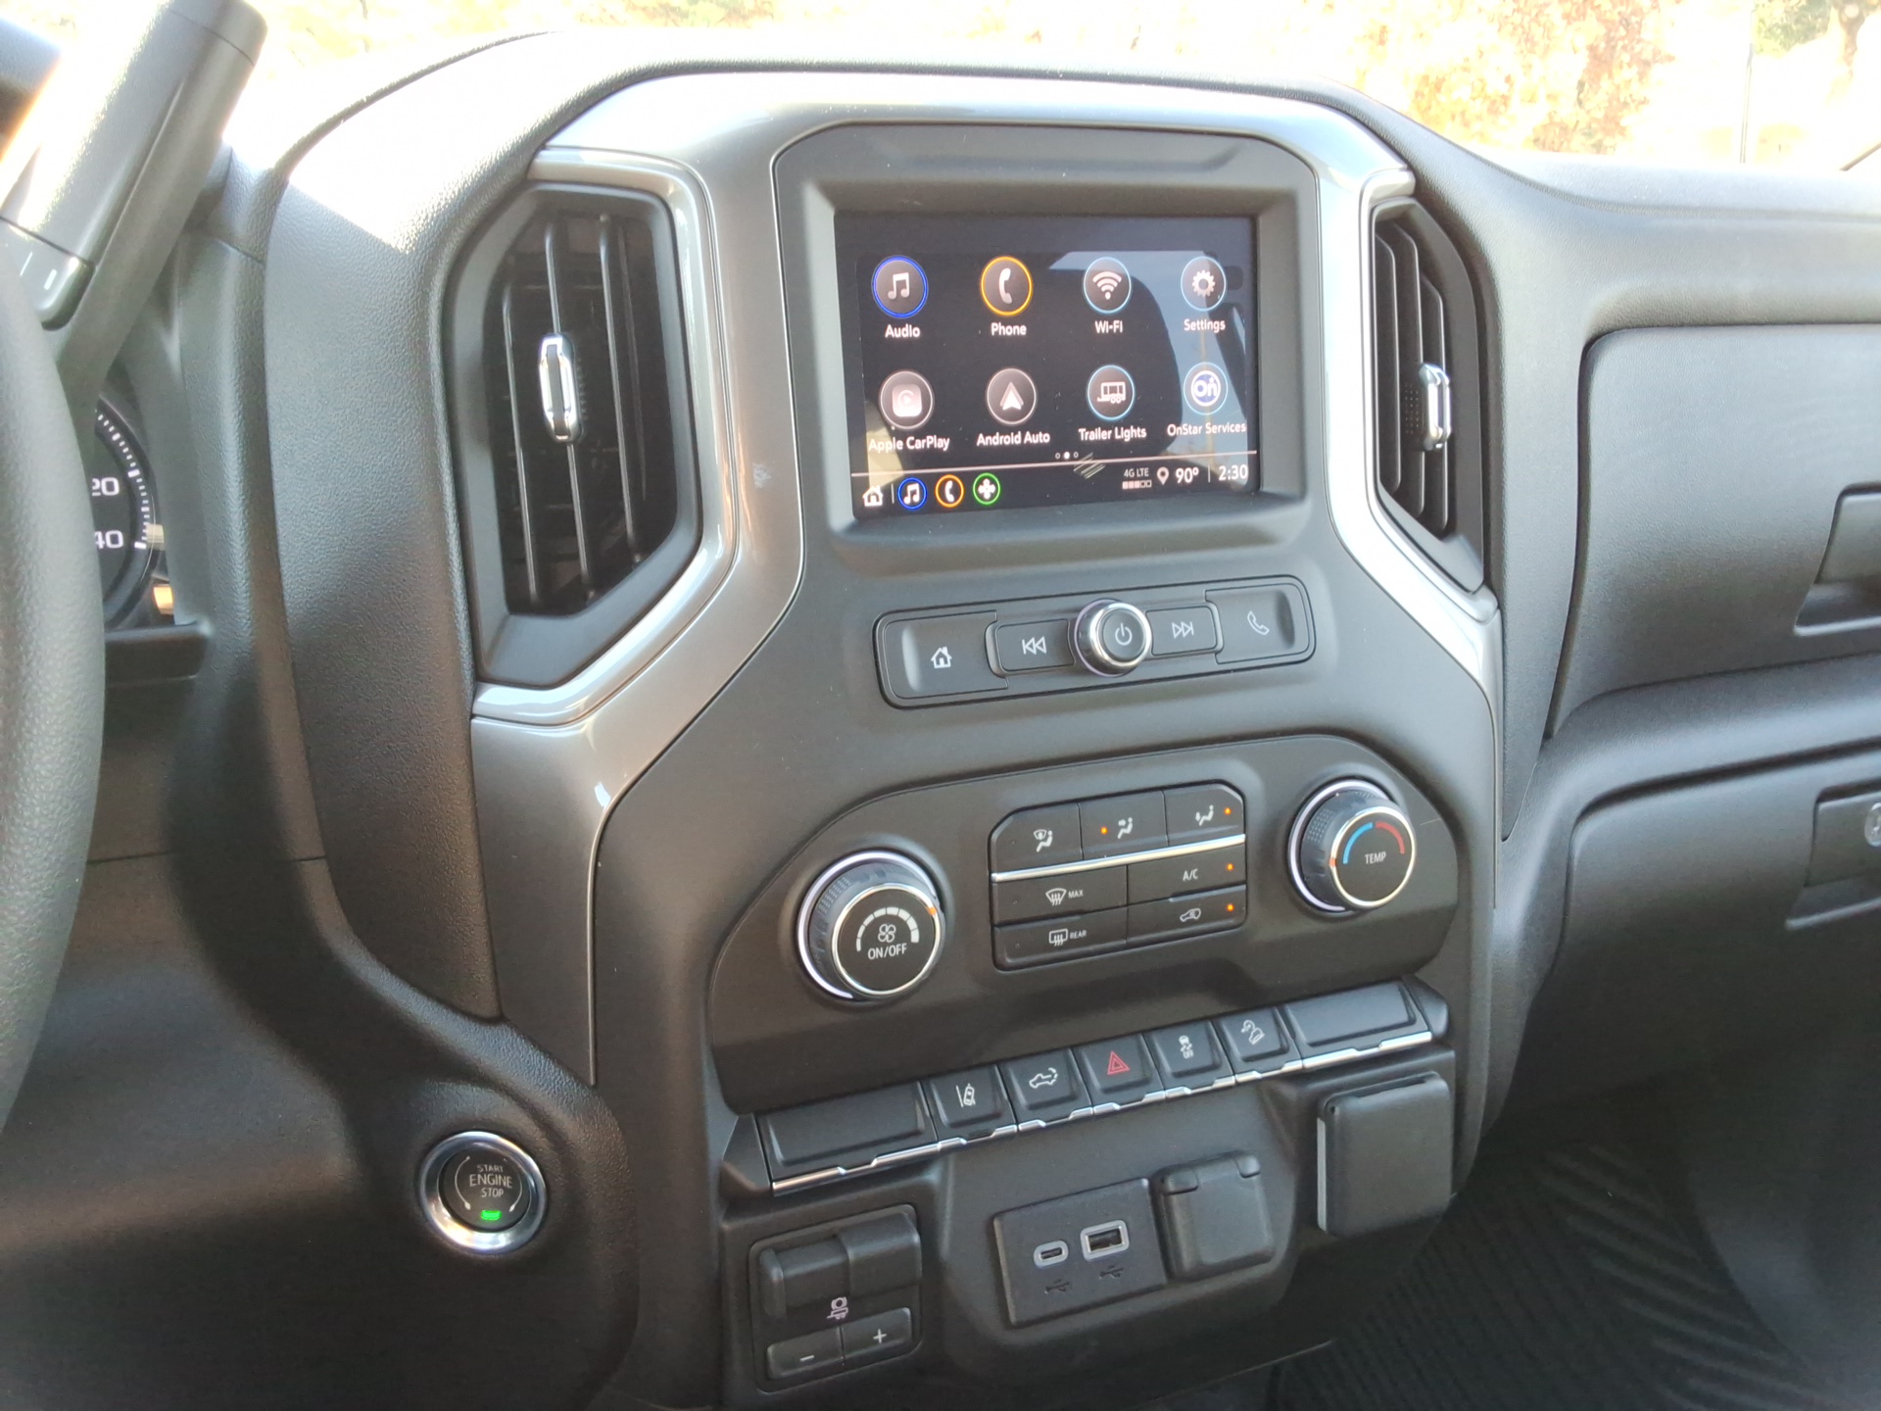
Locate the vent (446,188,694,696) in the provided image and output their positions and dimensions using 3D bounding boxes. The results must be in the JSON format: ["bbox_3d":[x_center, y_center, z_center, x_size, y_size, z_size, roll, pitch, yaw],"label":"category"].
[{"bbox_3d":[-0.112,-0.082,0.467,0.068,0.146,0.032,-3,8,-8],"label":"vent"}]

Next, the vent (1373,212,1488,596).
[{"bbox_3d":[0.180,-0.116,0.584,0.068,0.146,0.032,-11,11,-35],"label":"vent"}]

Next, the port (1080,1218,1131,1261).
[{"bbox_3d":[0.056,0.186,0.531,0.017,0.009,0.010,-7,-11,-22],"label":"port"}]

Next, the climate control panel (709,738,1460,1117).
[{"bbox_3d":[0.061,0.066,0.507,0.280,0.104,0.028,-7,14,-22],"label":"climate control panel"}]

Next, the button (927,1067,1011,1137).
[{"bbox_3d":[0.009,0.131,0.504,0.026,0.018,0.009,-7,-25,-22],"label":"button"}]

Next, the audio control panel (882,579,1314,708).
[{"bbox_3d":[0.056,-0.023,0.492,0.159,0.030,0.018,-7,-9,-22],"label":"audio control panel"}]

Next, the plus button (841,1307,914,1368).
[{"bbox_3d":[-0.022,0.204,0.495,0.026,0.015,0.008,-7,5,-22],"label":"plus button"}]

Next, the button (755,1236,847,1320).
[{"bbox_3d":[-0.044,0.176,0.475,0.029,0.024,0.015,-7,10,-22],"label":"button"}]

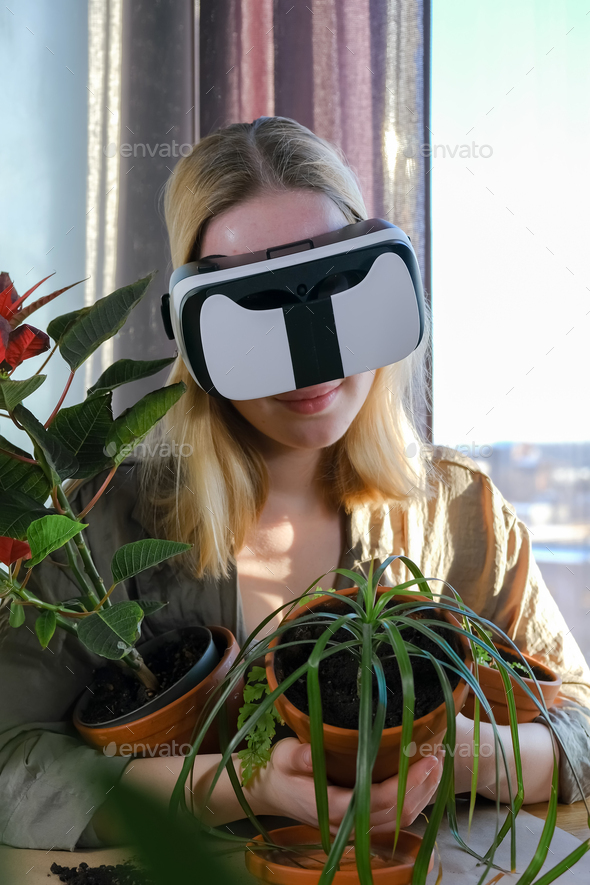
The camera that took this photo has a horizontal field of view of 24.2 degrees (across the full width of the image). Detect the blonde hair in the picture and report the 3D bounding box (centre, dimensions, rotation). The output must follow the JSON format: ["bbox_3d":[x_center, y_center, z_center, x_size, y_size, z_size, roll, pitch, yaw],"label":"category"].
[{"bbox_3d":[-0.006,-0.079,1.150,0.245,0.375,0.235,-8,9,-8],"label":"blonde hair"}]

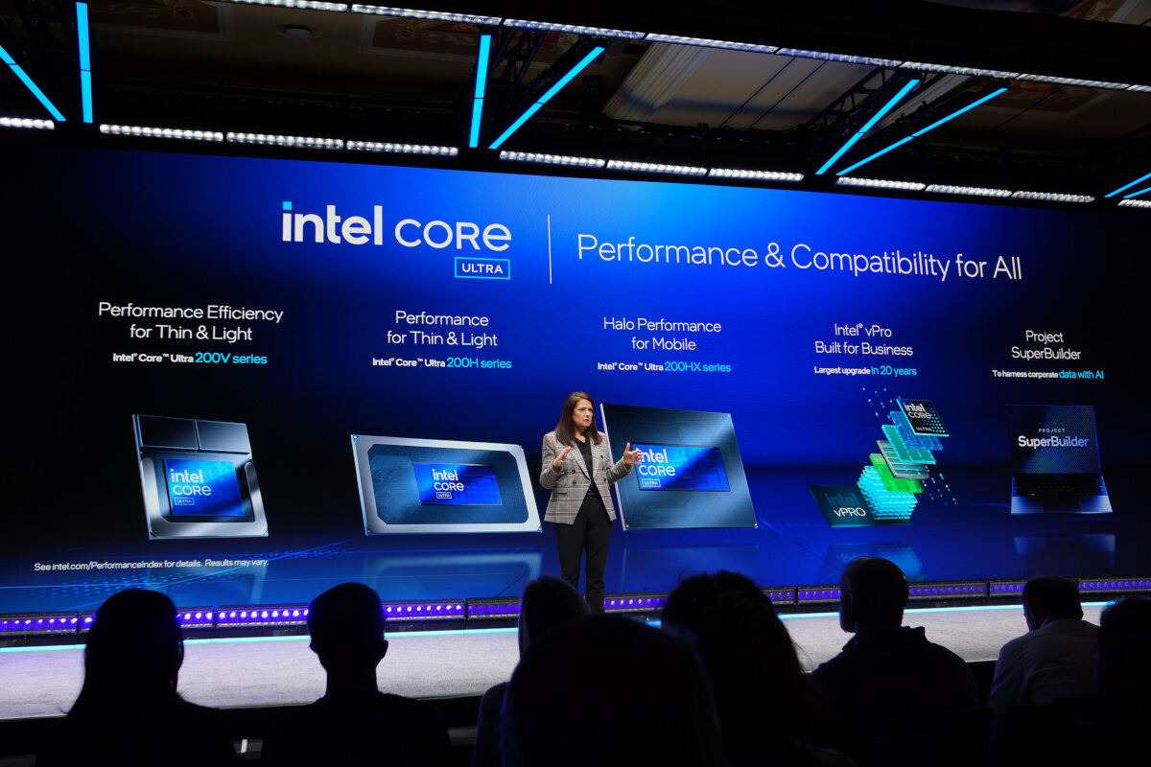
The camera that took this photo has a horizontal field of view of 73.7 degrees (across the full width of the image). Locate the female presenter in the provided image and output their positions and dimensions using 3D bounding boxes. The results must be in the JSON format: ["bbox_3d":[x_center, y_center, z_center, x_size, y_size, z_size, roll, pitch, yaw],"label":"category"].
[{"bbox_3d":[0.095,0.880,4.820,0.580,1.680,0.460,4,-10,-30],"label":"female presenter"}]

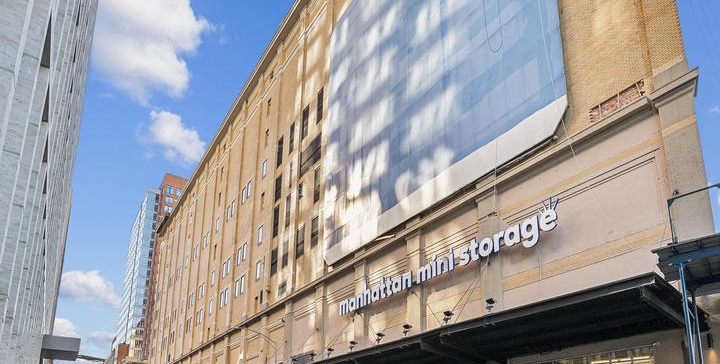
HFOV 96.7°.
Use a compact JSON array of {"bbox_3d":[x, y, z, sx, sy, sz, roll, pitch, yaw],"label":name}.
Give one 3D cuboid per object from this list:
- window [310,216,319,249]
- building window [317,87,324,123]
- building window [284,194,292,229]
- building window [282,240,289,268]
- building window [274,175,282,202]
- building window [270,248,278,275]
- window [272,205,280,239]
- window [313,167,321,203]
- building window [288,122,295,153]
[{"bbox_3d":[-3.186,3.608,22.852,0.200,2.139,0.884,10,-14,-40],"label":"window"},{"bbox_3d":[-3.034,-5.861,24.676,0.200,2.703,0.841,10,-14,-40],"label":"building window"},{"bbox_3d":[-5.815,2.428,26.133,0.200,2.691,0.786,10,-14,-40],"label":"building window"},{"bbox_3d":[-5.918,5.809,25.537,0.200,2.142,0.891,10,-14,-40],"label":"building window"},{"bbox_3d":[-7.106,0.629,28.001,0.200,2.186,0.995,10,-14,-40],"label":"building window"},{"bbox_3d":[-7.111,6.756,26.714,0.200,2.213,0.985,10,-14,-40],"label":"building window"},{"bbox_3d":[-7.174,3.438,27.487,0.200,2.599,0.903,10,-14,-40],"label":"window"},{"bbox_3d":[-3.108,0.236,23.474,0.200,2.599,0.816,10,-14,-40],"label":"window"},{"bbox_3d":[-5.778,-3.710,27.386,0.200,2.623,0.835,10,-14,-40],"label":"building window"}]

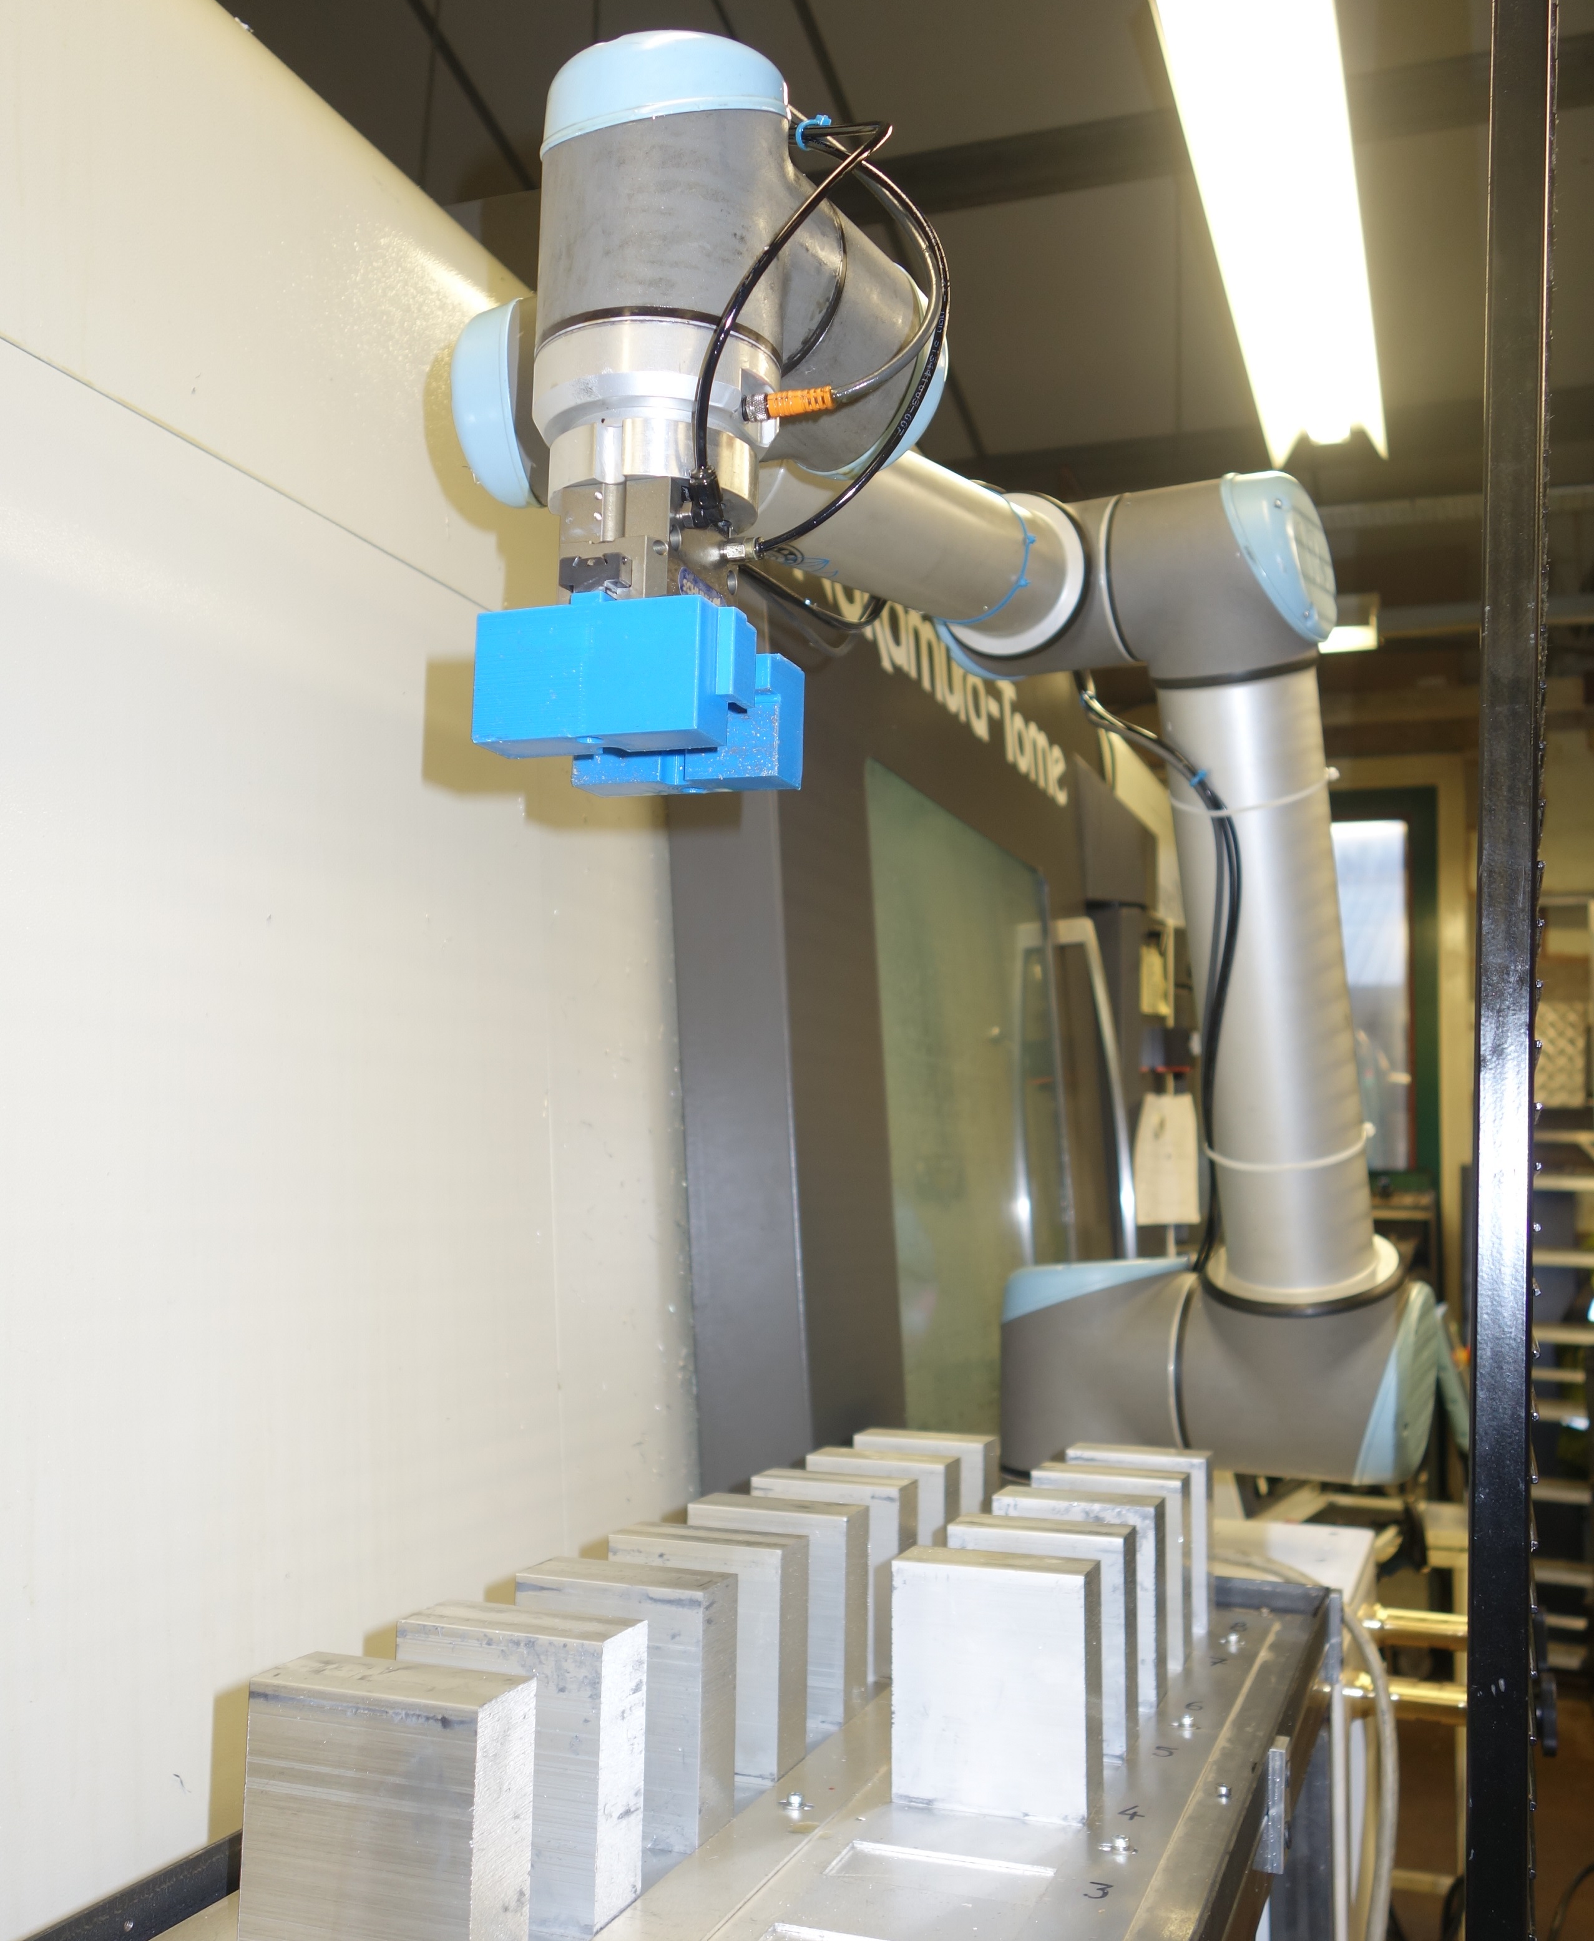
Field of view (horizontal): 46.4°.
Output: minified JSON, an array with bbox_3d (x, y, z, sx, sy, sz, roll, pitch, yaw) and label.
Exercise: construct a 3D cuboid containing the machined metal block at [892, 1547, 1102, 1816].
[{"bbox_3d":[0.097,0.344,0.899,0.095,0.114,0.037,-1,-7,20],"label":"machined metal block"}]

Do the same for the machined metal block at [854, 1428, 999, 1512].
[{"bbox_3d":[0.091,0.390,1.319,0.094,0.114,0.041,-1,-7,20],"label":"machined metal block"}]

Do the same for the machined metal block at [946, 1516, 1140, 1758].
[{"bbox_3d":[0.131,0.355,0.992,0.095,0.114,0.037,-1,-7,20],"label":"machined metal block"}]

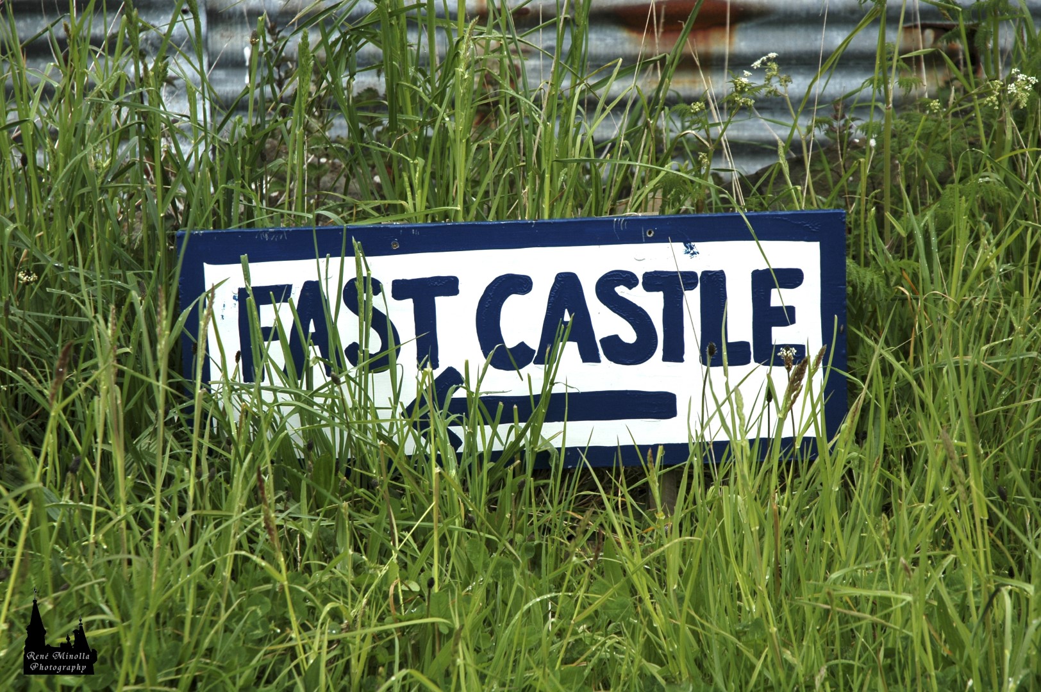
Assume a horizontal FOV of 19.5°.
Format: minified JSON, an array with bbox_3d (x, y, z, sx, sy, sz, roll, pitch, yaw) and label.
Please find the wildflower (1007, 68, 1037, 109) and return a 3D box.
[{"bbox_3d":[0.781,-0.401,4.720,0.047,0.058,0.046,0,11,0],"label":"wildflower"}]

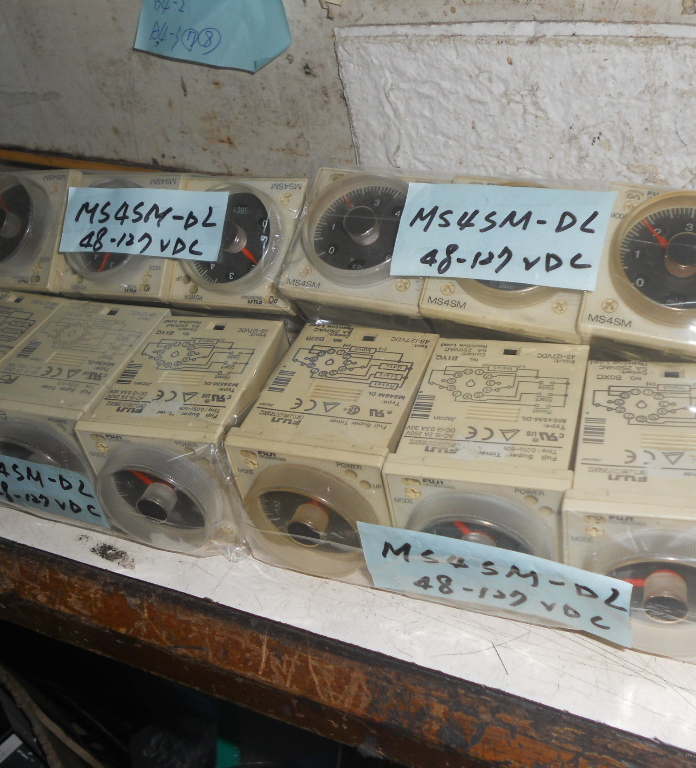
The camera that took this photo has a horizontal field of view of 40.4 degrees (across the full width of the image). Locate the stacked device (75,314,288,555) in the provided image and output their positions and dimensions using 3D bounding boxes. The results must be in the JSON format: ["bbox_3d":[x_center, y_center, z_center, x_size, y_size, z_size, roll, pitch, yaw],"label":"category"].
[{"bbox_3d":[-0.047,0.015,0.310,0.048,0.048,0.070,4,43,21],"label":"stacked device"}]

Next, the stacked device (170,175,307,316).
[{"bbox_3d":[-0.031,-0.046,0.364,0.048,0.074,0.048,4,82,20],"label":"stacked device"}]

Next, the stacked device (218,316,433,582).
[{"bbox_3d":[0.001,0.020,0.291,0.048,0.048,0.070,6,44,23],"label":"stacked device"}]

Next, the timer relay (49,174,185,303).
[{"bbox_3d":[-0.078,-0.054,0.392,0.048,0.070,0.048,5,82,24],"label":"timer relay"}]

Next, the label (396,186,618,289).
[{"bbox_3d":[0.045,-0.044,0.281,0.062,0.002,0.034,6,67,17],"label":"label"}]

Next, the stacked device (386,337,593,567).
[{"bbox_3d":[0.044,0.023,0.272,0.048,0.048,0.074,3,43,20],"label":"stacked device"}]

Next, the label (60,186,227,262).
[{"bbox_3d":[-0.077,-0.060,0.352,0.072,0.002,0.026,7,85,23],"label":"label"}]

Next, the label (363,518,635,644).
[{"bbox_3d":[0.038,0.053,0.249,0.072,0.028,0.002,9,45,24],"label":"label"}]

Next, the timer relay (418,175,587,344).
[{"bbox_3d":[0.057,-0.029,0.307,0.048,0.074,0.048,10,72,21],"label":"timer relay"}]

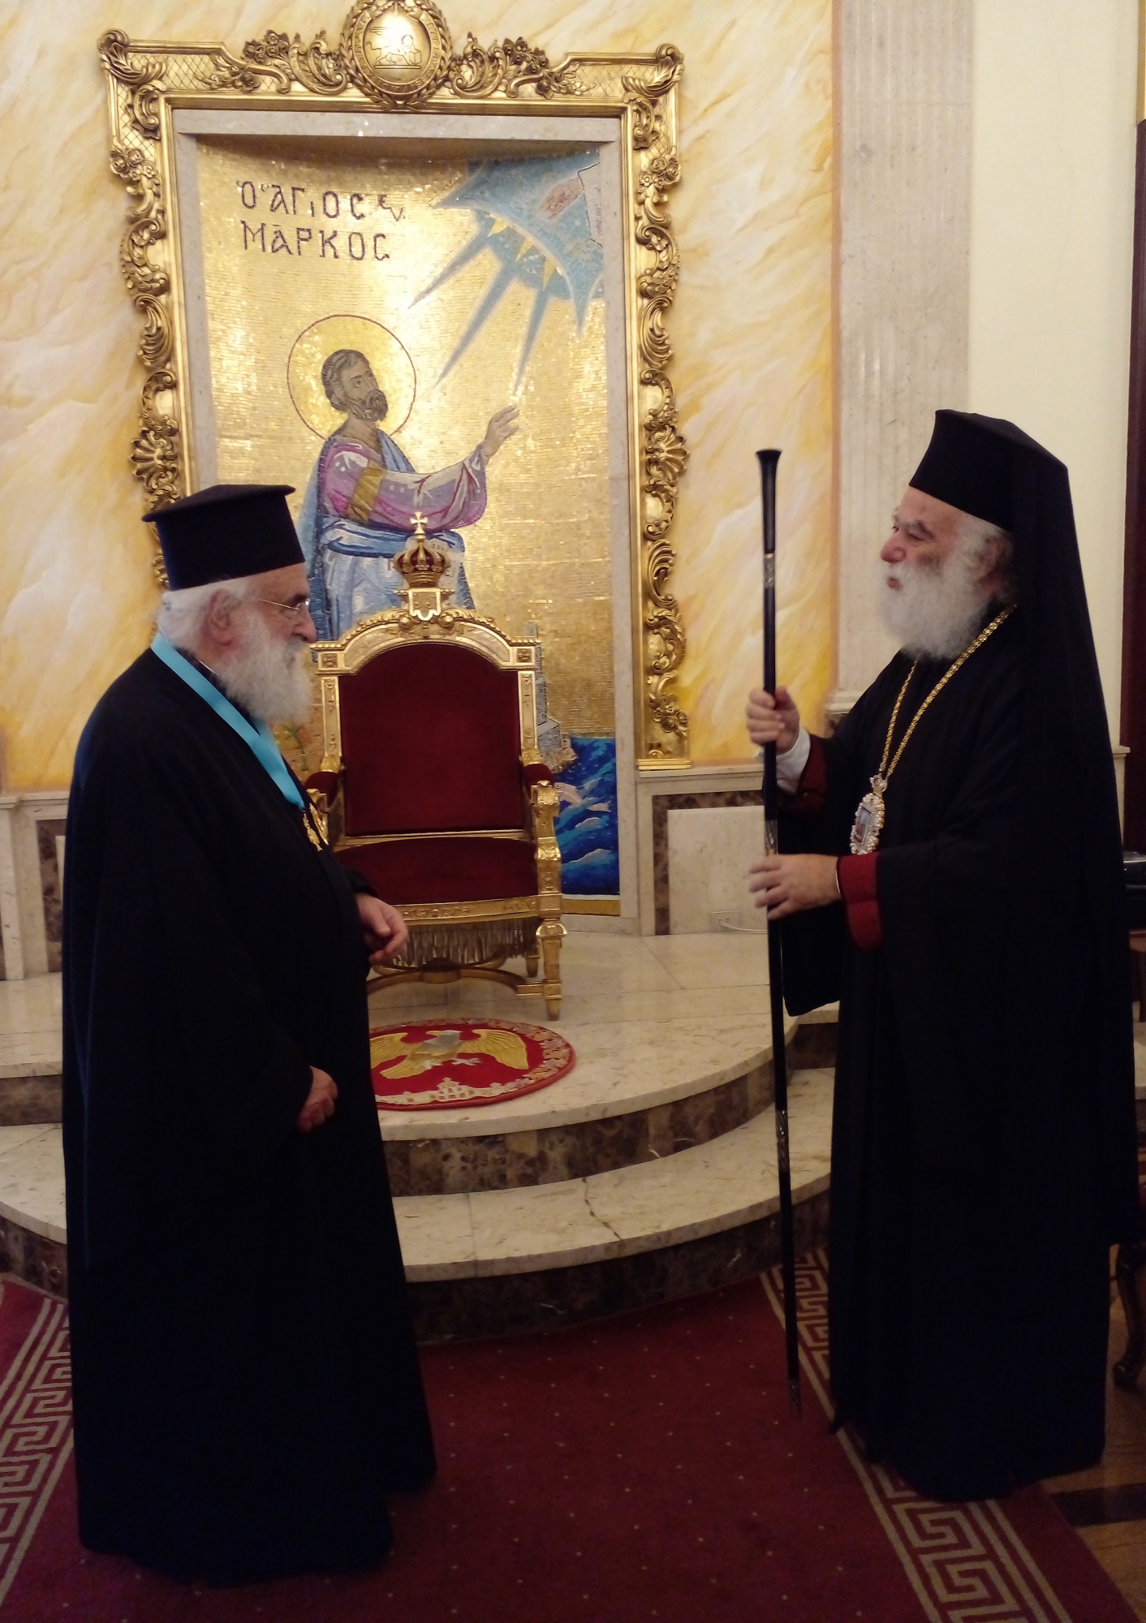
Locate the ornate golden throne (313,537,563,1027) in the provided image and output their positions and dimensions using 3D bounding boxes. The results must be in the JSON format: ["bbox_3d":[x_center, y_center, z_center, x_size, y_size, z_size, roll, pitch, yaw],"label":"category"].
[{"bbox_3d":[-0.465,-0.180,4.060,0.760,1.580,0.670,-2,7,-6],"label":"ornate golden throne"}]

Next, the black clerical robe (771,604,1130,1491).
[{"bbox_3d":[0.705,0.410,2.280,0.600,1.500,0.620,-3,7,-10],"label":"black clerical robe"}]

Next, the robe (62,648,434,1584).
[{"bbox_3d":[-0.550,0.465,2.135,0.550,1.480,0.570,-2,7,-4],"label":"robe"}]

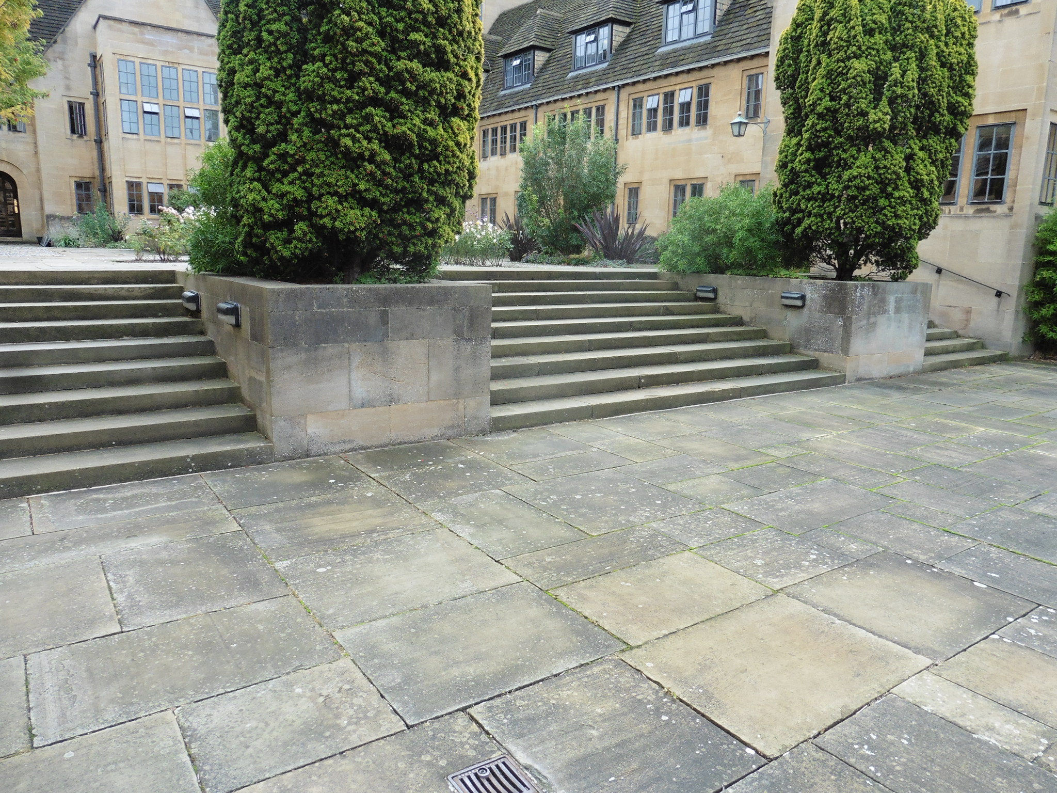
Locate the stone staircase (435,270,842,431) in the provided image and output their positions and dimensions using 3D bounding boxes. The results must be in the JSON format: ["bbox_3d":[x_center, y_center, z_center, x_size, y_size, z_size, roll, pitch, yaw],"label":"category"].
[{"bbox_3d":[0.851,-0.863,9.190,5.342,1.248,3.604,-6,14,-34],"label":"stone staircase"}]

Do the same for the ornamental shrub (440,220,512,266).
[{"bbox_3d":[-0.965,-2.691,12.877,1.350,0.820,1.150,1,11,-4],"label":"ornamental shrub"}]

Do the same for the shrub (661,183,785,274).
[{"bbox_3d":[3.211,-2.704,11.850,2.200,1.500,2.000,5,12,14],"label":"shrub"}]

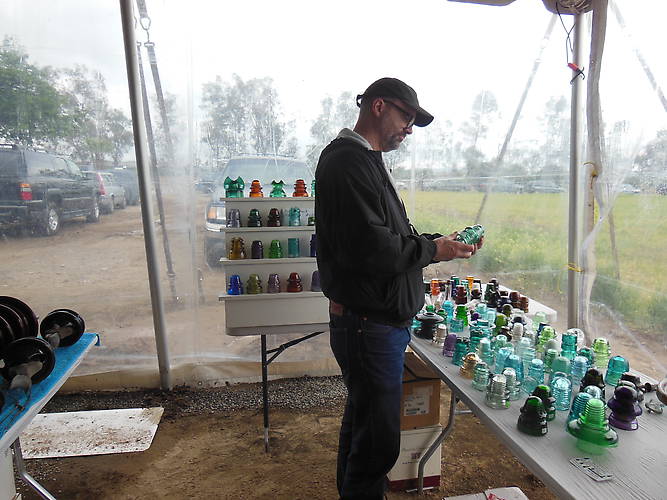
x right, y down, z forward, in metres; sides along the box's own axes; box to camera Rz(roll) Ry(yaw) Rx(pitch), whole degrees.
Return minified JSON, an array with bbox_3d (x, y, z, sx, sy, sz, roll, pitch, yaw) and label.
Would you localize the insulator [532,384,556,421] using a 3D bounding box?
[{"bbox_3d":[0.662,0.480,1.532,0.086,0.096,0.086,0,9,0],"label":"insulator"}]

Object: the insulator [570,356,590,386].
[{"bbox_3d":[0.917,0.447,1.784,0.068,0.102,0.068,0,7,0],"label":"insulator"}]

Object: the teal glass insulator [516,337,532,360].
[{"bbox_3d":[0.764,0.404,1.921,0.069,0.101,0.069,0,8,0],"label":"teal glass insulator"}]

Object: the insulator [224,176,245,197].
[{"bbox_3d":[-0.594,-0.376,2.900,0.122,0.126,0.105,-1,7,-10],"label":"insulator"}]

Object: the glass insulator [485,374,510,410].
[{"bbox_3d":[0.554,0.472,1.615,0.072,0.099,0.072,0,8,0],"label":"glass insulator"}]

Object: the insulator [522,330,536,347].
[{"bbox_3d":[0.872,0.407,2.135,0.068,0.093,0.068,0,7,0],"label":"insulator"}]

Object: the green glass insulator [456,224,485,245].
[{"bbox_3d":[0.508,-0.055,1.780,0.105,0.072,0.072,-26,0,-12],"label":"green glass insulator"}]

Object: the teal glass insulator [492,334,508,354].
[{"bbox_3d":[0.700,0.406,2.000,0.076,0.100,0.076,0,9,0],"label":"teal glass insulator"}]

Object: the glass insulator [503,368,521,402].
[{"bbox_3d":[0.598,0.448,1.627,0.069,0.098,0.069,0,8,0],"label":"glass insulator"}]

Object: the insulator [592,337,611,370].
[{"bbox_3d":[1.085,0.410,1.941,0.066,0.110,0.066,0,9,0],"label":"insulator"}]

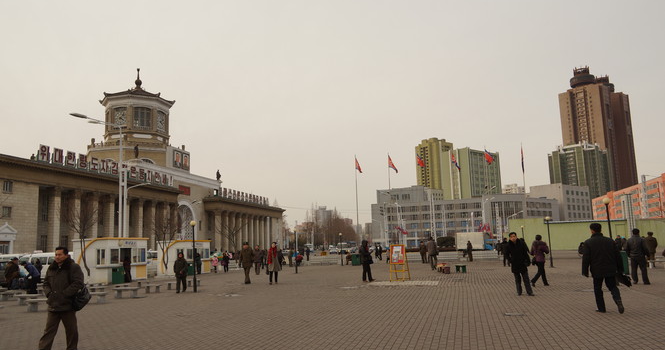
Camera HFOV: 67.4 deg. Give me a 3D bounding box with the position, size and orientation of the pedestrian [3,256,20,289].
[{"bbox_3d":[-14.612,4.526,22.705,0.650,1.510,0.550,0,-8,-15],"label":"pedestrian"}]

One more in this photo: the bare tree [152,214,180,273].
[{"bbox_3d":[-9.833,4.159,29.600,1.650,3.750,1.650,1,-8,-18],"label":"bare tree"}]

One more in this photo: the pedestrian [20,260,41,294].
[{"bbox_3d":[-12.354,4.197,20.400,0.720,1.360,0.480,-4,-8,14],"label":"pedestrian"}]

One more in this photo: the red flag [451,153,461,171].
[{"bbox_3d":[20.986,-2.252,85.000,1.700,3.000,0.500,-4,-8,11],"label":"red flag"}]

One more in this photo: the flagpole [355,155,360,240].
[{"bbox_3d":[4.062,4.767,83.153,0.300,16.640,0.300,-2,-8,0],"label":"flagpole"}]

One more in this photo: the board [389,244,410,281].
[{"bbox_3d":[2.791,3.651,20.600,0.620,1.480,0.850,-5,-8,21],"label":"board"}]

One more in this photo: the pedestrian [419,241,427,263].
[{"bbox_3d":[6.881,5.817,37.413,0.520,1.630,0.380,-2,-8,-3],"label":"pedestrian"}]

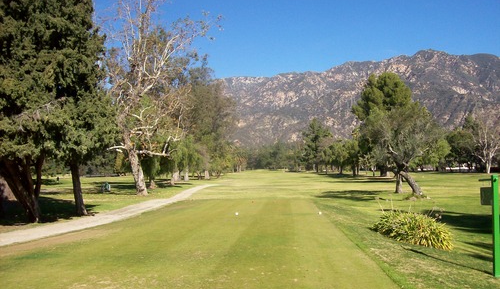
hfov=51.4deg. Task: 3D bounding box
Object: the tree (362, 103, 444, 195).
[{"bbox_3d":[10.118,0.299,34.500,5.600,6.000,5.400,0,-2,0],"label":"tree"}]

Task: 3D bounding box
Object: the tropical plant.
[{"bbox_3d":[4.131,2.123,13.300,1.200,0.680,3.200,1,-2,-14],"label":"tropical plant"}]

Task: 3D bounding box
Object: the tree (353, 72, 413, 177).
[{"bbox_3d":[20.973,-3.154,82.000,9.600,16.800,9.400,0,-2,0],"label":"tree"}]

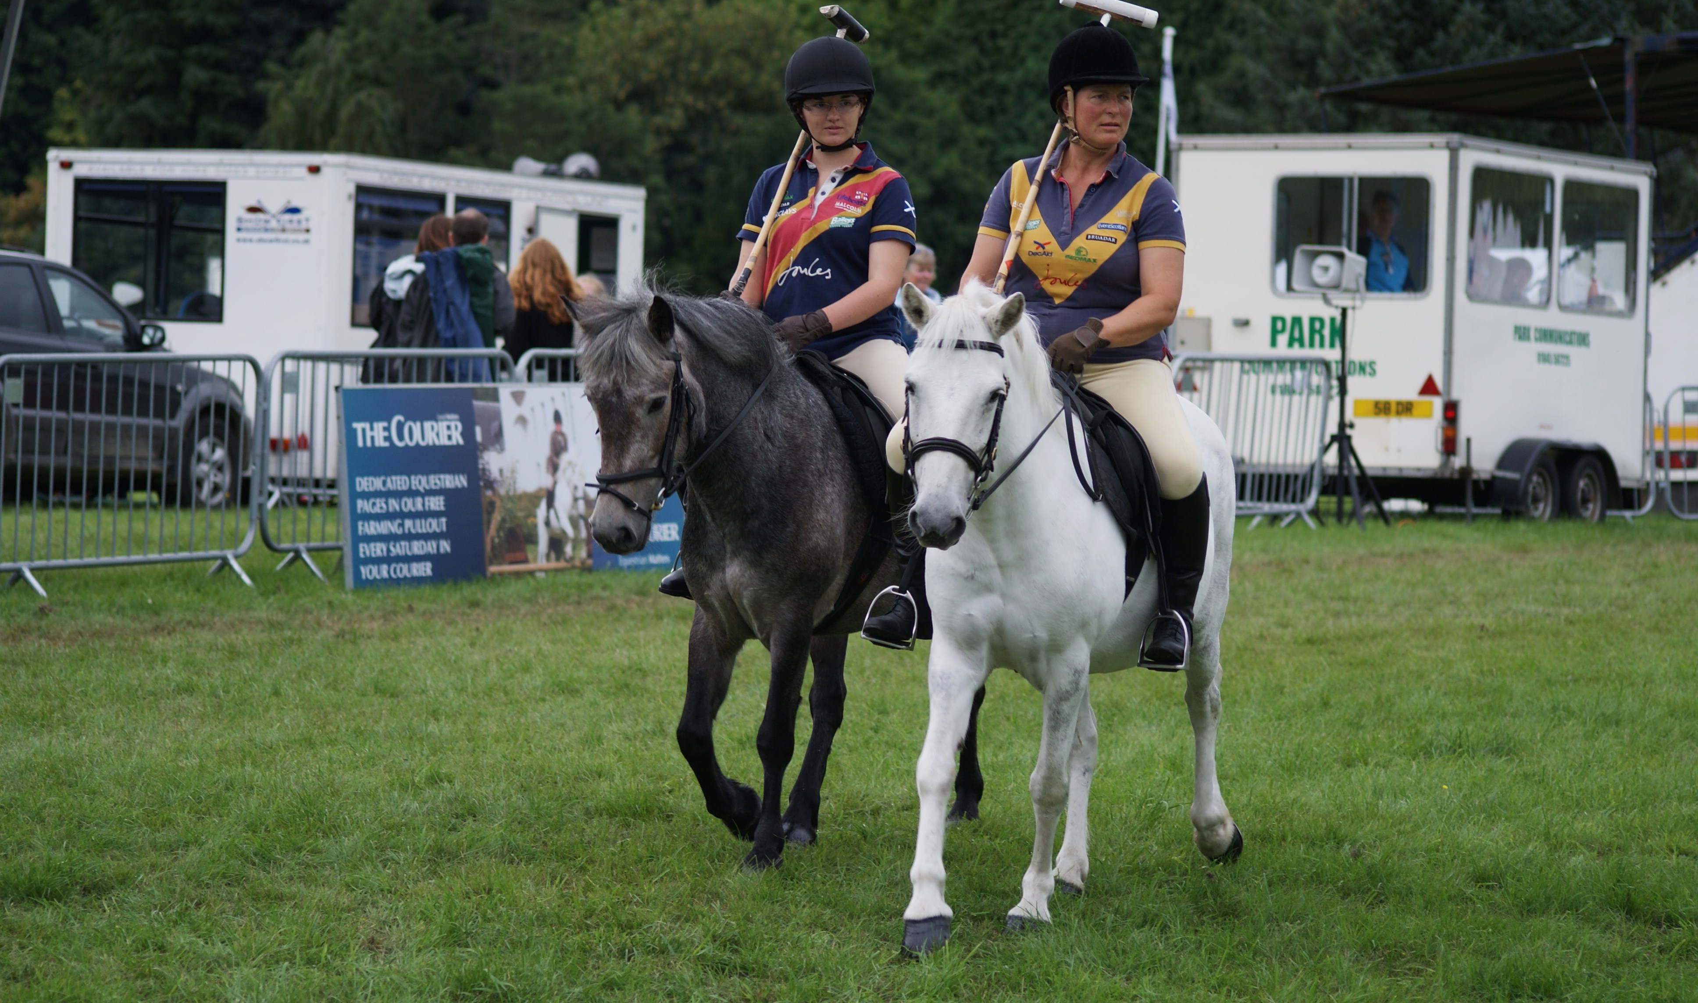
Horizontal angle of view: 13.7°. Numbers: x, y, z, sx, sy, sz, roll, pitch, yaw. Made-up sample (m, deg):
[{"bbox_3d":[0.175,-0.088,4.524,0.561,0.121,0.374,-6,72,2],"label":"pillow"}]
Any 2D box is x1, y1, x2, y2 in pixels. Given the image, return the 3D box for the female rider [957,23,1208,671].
[{"bbox_3d":[0.525,-0.362,16.400,0.640,1.490,0.600,2,1,19],"label":"female rider"}]

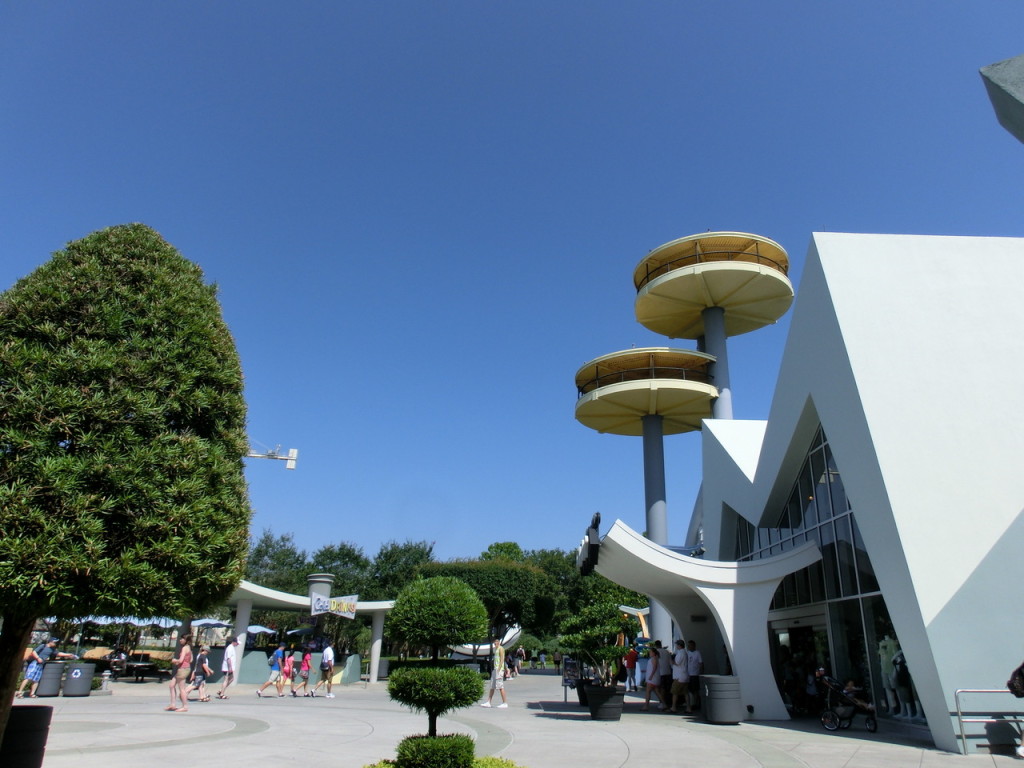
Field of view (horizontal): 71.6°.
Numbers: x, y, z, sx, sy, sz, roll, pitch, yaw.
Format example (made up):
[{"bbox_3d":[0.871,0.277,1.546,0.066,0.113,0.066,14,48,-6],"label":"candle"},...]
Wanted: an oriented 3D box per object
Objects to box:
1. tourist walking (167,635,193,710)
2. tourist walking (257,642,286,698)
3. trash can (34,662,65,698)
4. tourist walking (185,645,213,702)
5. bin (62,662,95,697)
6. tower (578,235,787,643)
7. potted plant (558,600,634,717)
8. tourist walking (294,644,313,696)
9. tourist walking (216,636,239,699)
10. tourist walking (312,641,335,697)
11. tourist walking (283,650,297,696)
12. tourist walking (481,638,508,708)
[{"bbox_3d":[-7.587,6.717,16.526,0.600,1.650,0.500,8,-22,-19],"label":"tourist walking"},{"bbox_3d":[-7.896,9.524,23.659,0.900,1.710,0.520,1,-21,0],"label":"tourist walking"},{"bbox_3d":[-14.742,9.431,22.621,0.750,0.980,0.700,6,-21,-14],"label":"trash can"},{"bbox_3d":[-9.138,8.628,21.132,0.780,1.530,0.500,1,-21,0],"label":"tourist walking"},{"bbox_3d":[-13.845,9.483,22.739,0.750,0.980,0.700,6,-21,-14],"label":"bin"},{"bbox_3d":[12.214,4.179,46.056,16.000,28.000,13.800,1,-21,0],"label":"tower"},{"bbox_3d":[2.135,6.884,17.521,1.750,2.500,1.700,1,-21,0],"label":"potted plant"},{"bbox_3d":[-6.907,9.627,23.819,0.620,1.584,0.460,5,-21,-11],"label":"tourist walking"},{"bbox_3d":[-9.111,9.074,22.718,0.600,1.813,0.520,5,-21,-11],"label":"tourist walking"},{"bbox_3d":[-6.295,9.513,23.733,0.720,1.747,0.500,5,-21,-11],"label":"tourist walking"},{"bbox_3d":[-7.475,9.767,24.018,0.500,1.451,0.450,5,-21,-11],"label":"tourist walking"},{"bbox_3d":[-0.447,7.796,19.157,0.680,1.750,0.520,10,-22,-21],"label":"tourist walking"}]

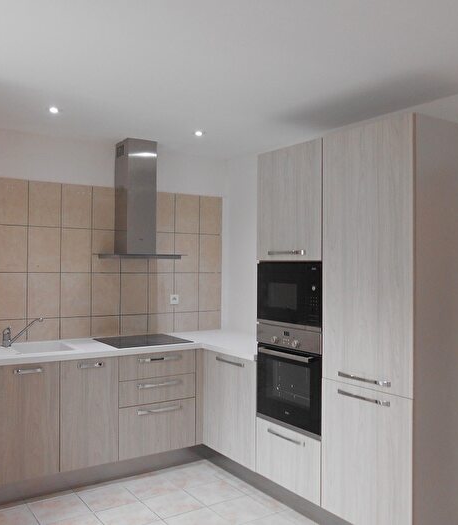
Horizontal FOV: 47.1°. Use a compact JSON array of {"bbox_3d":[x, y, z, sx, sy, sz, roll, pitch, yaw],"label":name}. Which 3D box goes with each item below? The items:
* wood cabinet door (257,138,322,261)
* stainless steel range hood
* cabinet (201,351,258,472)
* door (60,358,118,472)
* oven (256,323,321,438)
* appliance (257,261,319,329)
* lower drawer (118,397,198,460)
[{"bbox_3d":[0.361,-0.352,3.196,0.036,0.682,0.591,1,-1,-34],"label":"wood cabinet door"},{"bbox_3d":[-0.686,-0.491,4.120,0.600,0.915,0.470,1,-1,-34],"label":"stainless steel range hood"},{"bbox_3d":[0.004,1.002,3.669,0.040,0.715,0.637,1,-1,-34],"label":"cabinet"},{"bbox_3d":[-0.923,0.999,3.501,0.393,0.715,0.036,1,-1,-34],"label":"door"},{"bbox_3d":[0.556,0.696,3.296,0.560,0.604,0.600,1,-1,-34],"label":"oven"},{"bbox_3d":[0.505,0.183,3.267,0.390,0.368,0.600,1,-1,-34],"label":"appliance"},{"bbox_3d":[-0.627,1.183,3.955,0.604,0.352,0.500,1,-1,-34],"label":"lower drawer"}]

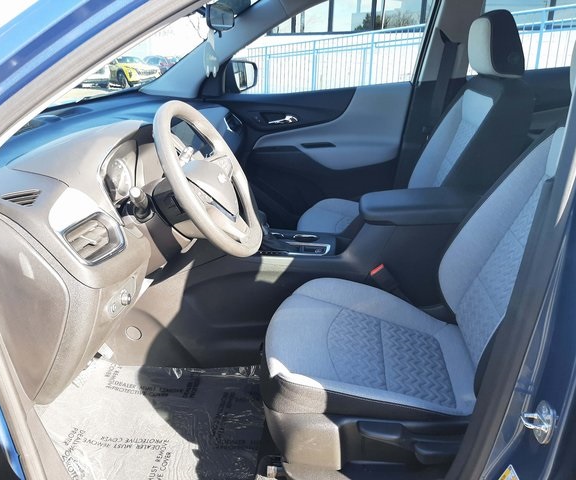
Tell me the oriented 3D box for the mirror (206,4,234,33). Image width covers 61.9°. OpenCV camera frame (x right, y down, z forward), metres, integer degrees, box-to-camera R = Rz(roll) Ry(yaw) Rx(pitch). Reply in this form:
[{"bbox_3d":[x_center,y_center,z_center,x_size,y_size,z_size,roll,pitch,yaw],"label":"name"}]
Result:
[{"bbox_3d":[-0.180,-0.586,1.266,0.039,0.074,0.236,2,23,11],"label":"mirror"}]

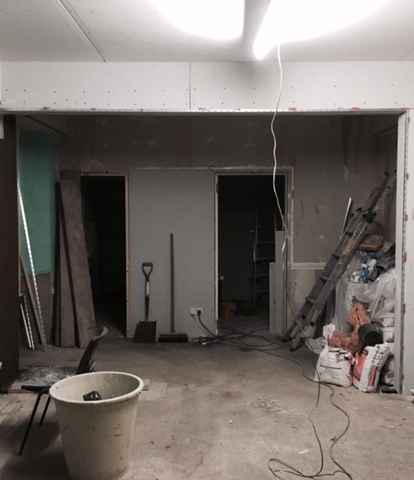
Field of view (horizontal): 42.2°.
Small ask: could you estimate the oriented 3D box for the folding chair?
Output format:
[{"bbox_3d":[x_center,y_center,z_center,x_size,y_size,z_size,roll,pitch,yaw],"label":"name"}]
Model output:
[{"bbox_3d":[-0.953,0.985,3.660,0.520,0.760,0.480,0,3,1],"label":"folding chair"}]

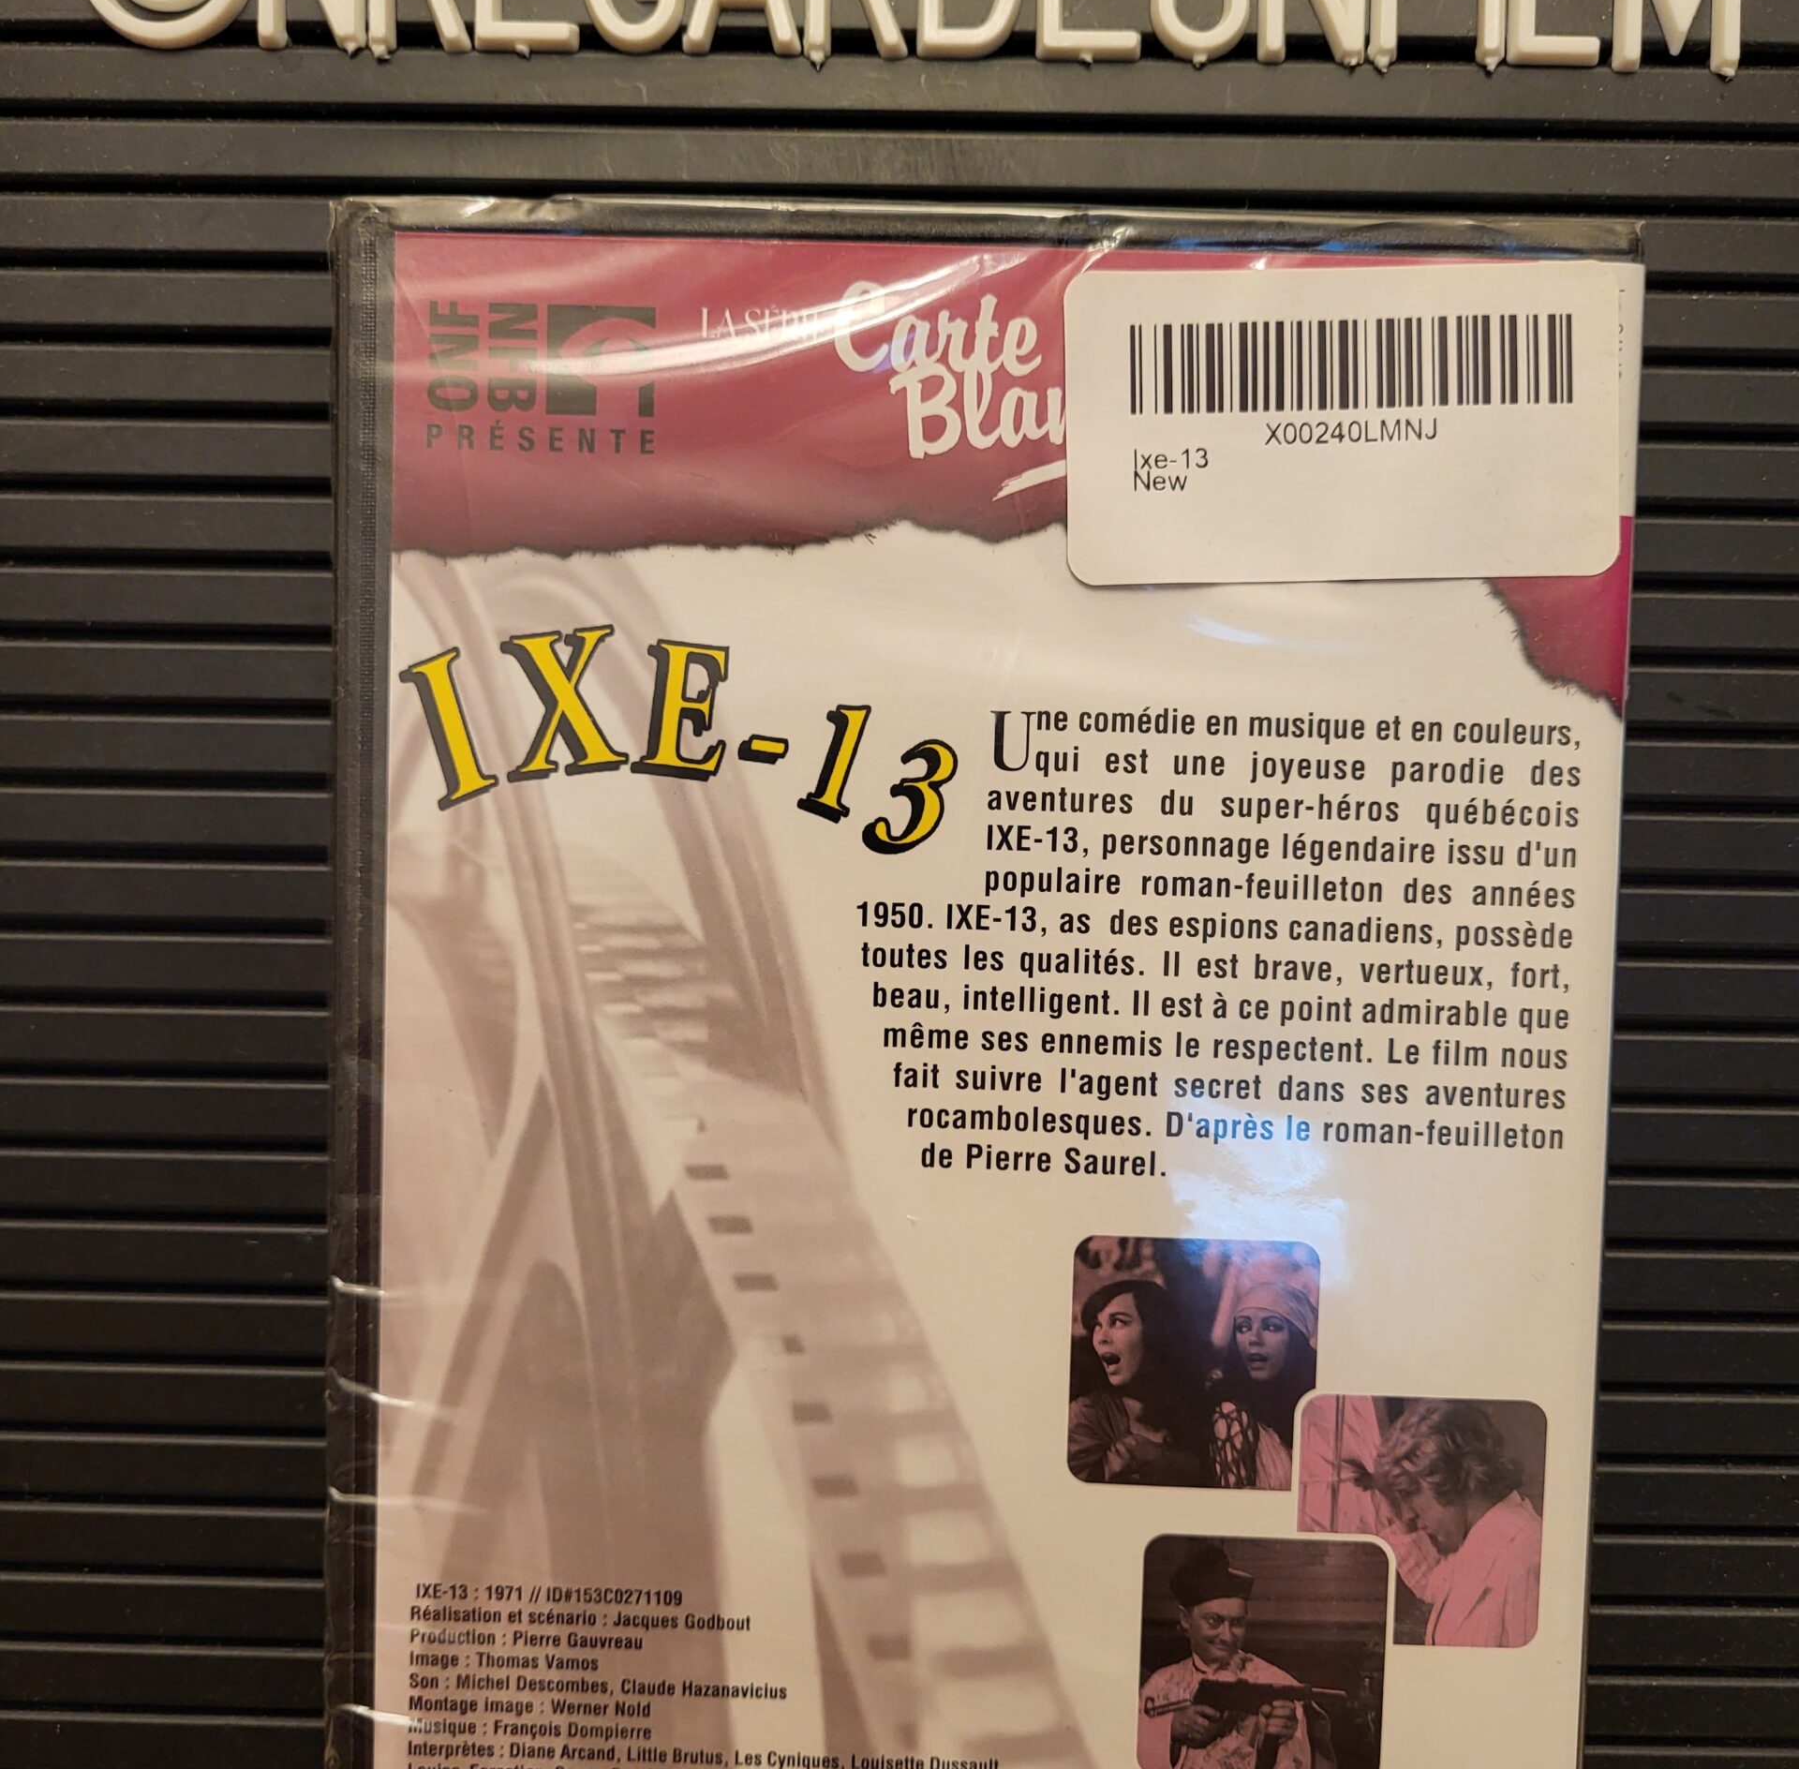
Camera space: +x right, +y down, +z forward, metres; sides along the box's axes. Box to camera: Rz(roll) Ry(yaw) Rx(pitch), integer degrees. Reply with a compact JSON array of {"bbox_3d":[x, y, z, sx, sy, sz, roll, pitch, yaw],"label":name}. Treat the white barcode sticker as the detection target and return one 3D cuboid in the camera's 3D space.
[{"bbox_3d":[0.046,-0.048,0.187,0.058,0.032,0.001,-1,2,0],"label":"white barcode sticker"}]

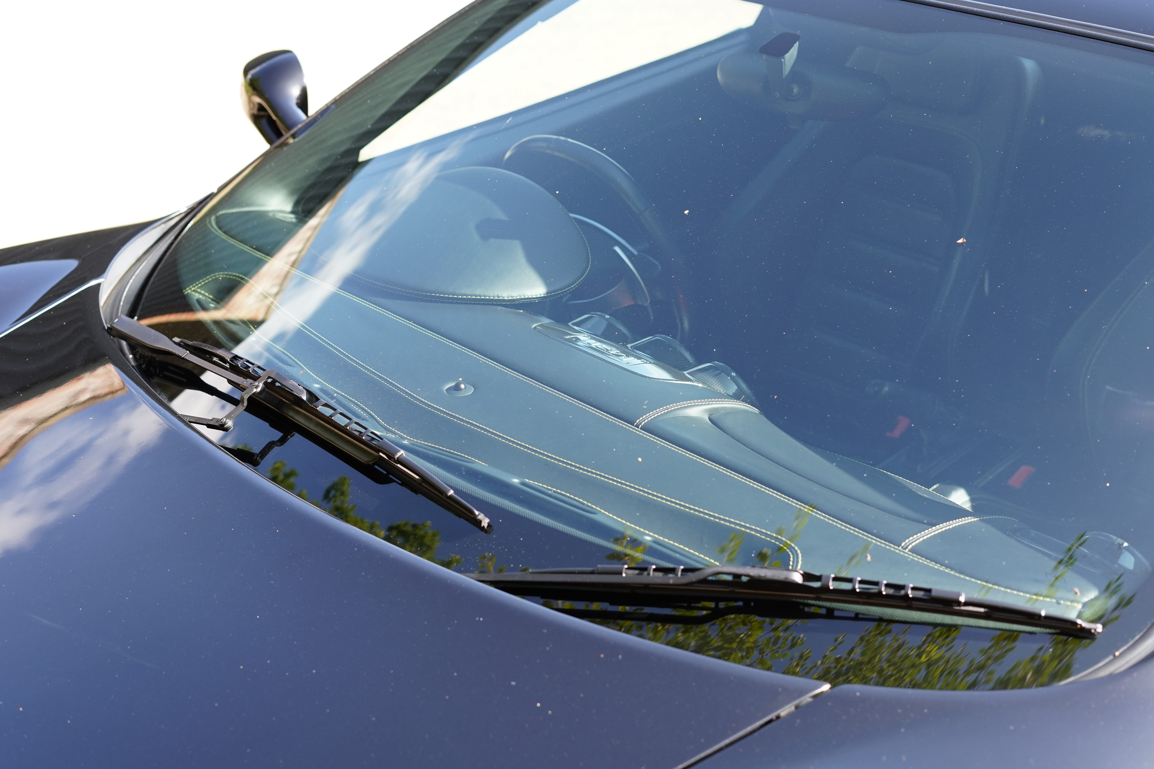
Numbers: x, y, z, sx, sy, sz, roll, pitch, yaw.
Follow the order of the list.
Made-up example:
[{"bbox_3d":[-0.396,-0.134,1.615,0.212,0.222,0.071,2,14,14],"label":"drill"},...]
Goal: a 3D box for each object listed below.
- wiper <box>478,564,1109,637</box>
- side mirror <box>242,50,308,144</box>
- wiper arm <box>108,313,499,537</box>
[{"bbox_3d":[0.166,0.185,1.425,0.600,0.055,0.045,3,52,8],"label":"wiper"},{"bbox_3d":[-0.475,-0.460,2.562,0.110,0.135,0.165,-24,36,-39],"label":"side mirror"},{"bbox_3d":[-0.325,0.035,1.710,0.660,0.055,0.075,24,61,39],"label":"wiper arm"}]

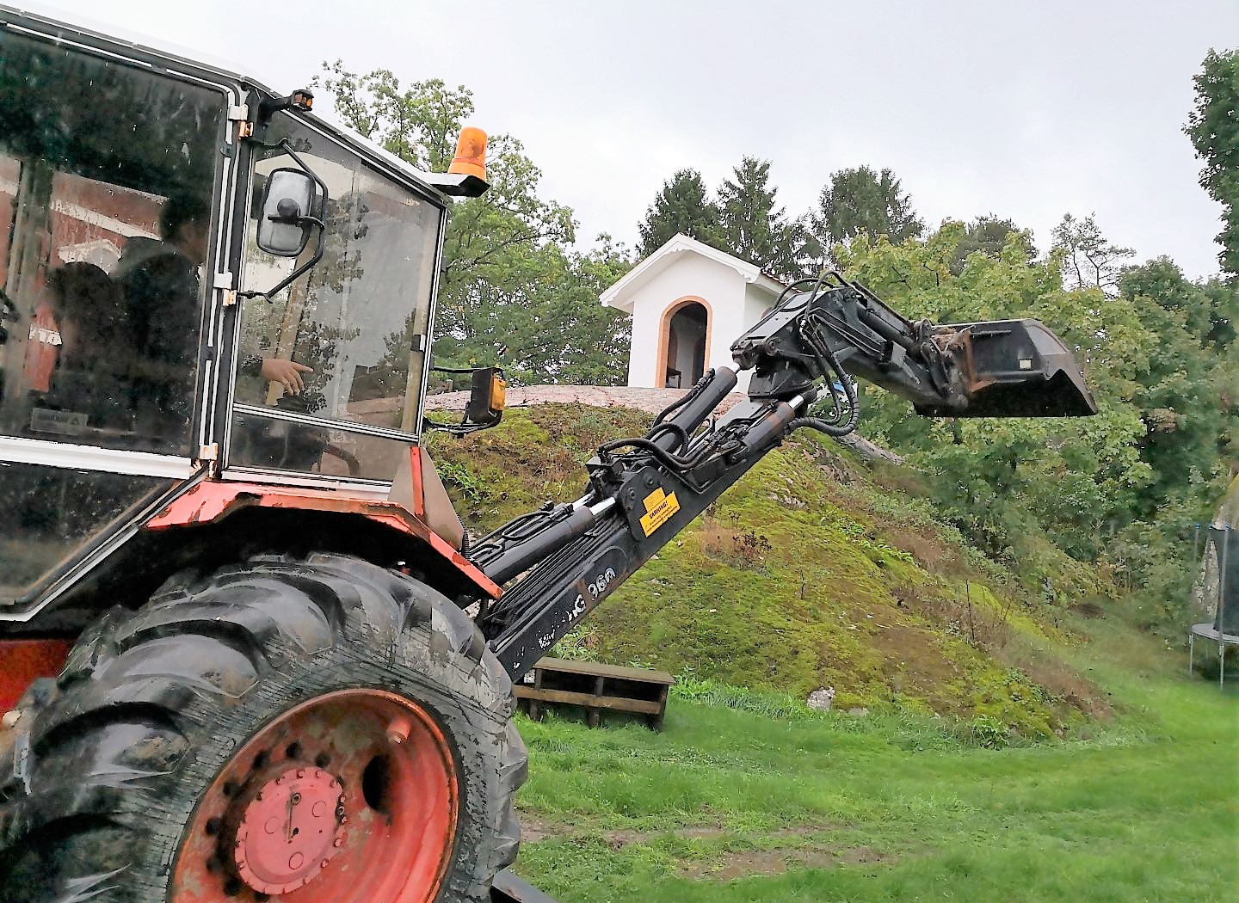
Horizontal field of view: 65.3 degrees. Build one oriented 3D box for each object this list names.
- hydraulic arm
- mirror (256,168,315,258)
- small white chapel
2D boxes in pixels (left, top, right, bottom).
[{"bbox_3d":[1.106,0.200,6.003,5.029,2.747,1.500,10,-9,-40],"label":"hydraulic arm"},{"bbox_3d":[-0.966,-0.693,2.800,0.145,0.250,0.065,8,-13,-6],"label":"mirror"},{"bbox_3d":[2.383,-3.030,23.143,4.512,3.450,3.563,-2,-9,40],"label":"small white chapel"}]

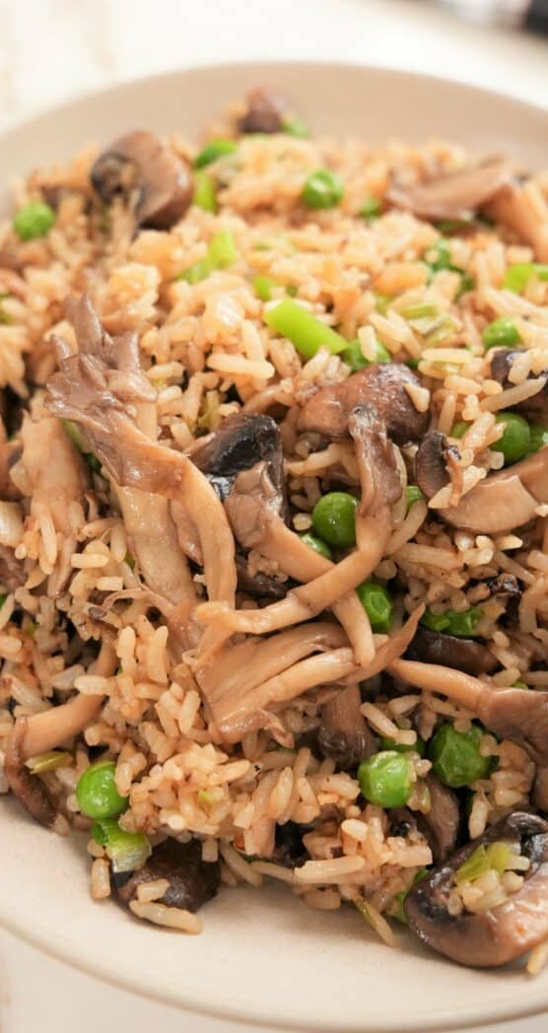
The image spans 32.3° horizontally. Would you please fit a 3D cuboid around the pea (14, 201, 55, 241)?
[{"bbox_3d":[-0.055,-0.068,0.218,0.009,0.009,0.009,6,60,0],"label":"pea"}]

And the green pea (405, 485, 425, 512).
[{"bbox_3d":[0.026,-0.002,0.181,0.009,0.009,0.009,1,59,-4],"label":"green pea"}]

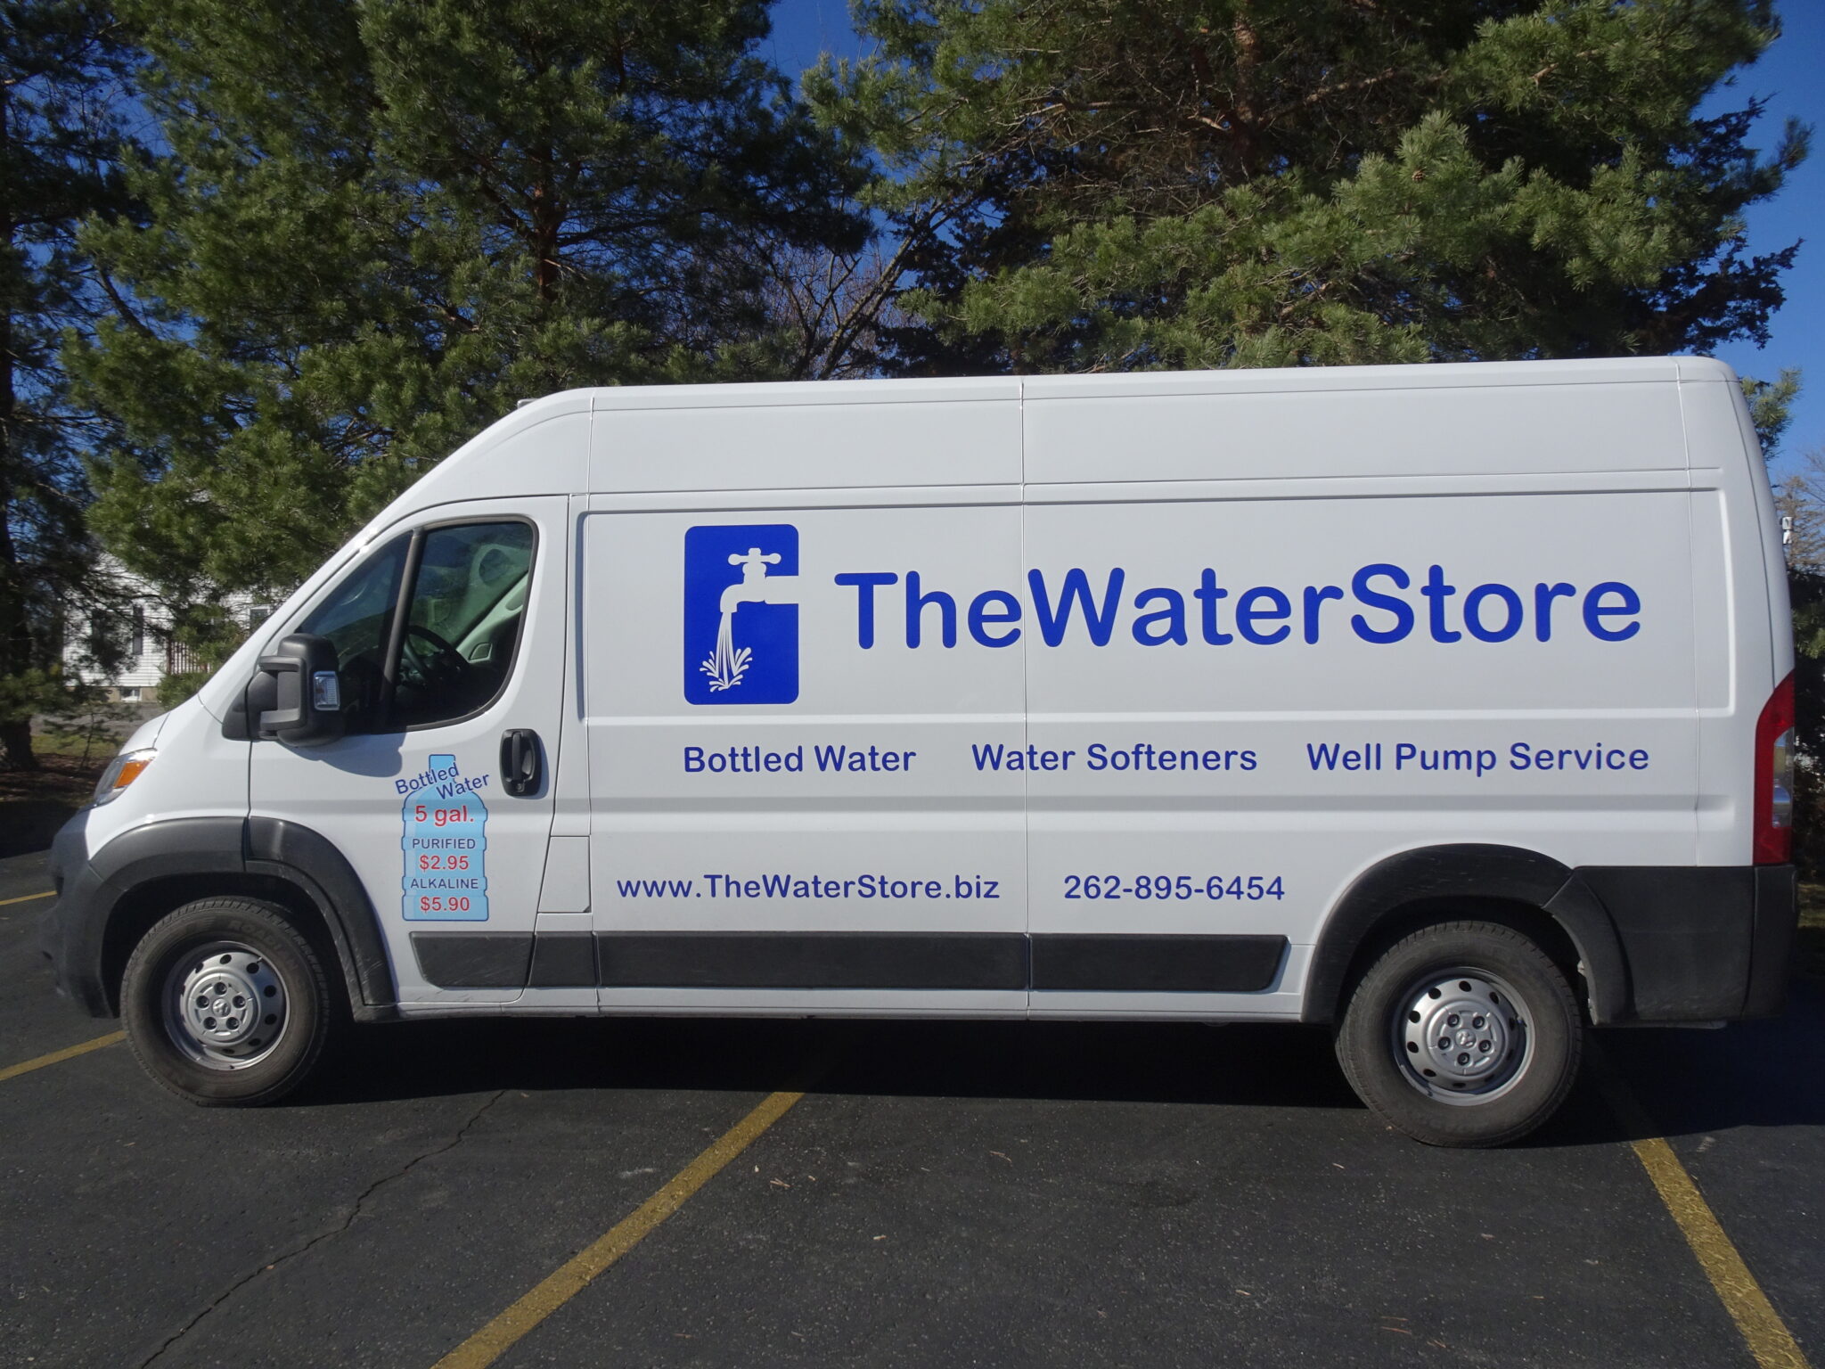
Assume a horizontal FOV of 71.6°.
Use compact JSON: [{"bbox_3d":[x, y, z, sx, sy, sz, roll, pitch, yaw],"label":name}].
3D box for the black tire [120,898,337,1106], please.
[{"bbox_3d":[-2.294,1.065,4.324,0.730,0.722,0.222,0,2,3],"label":"black tire"}]

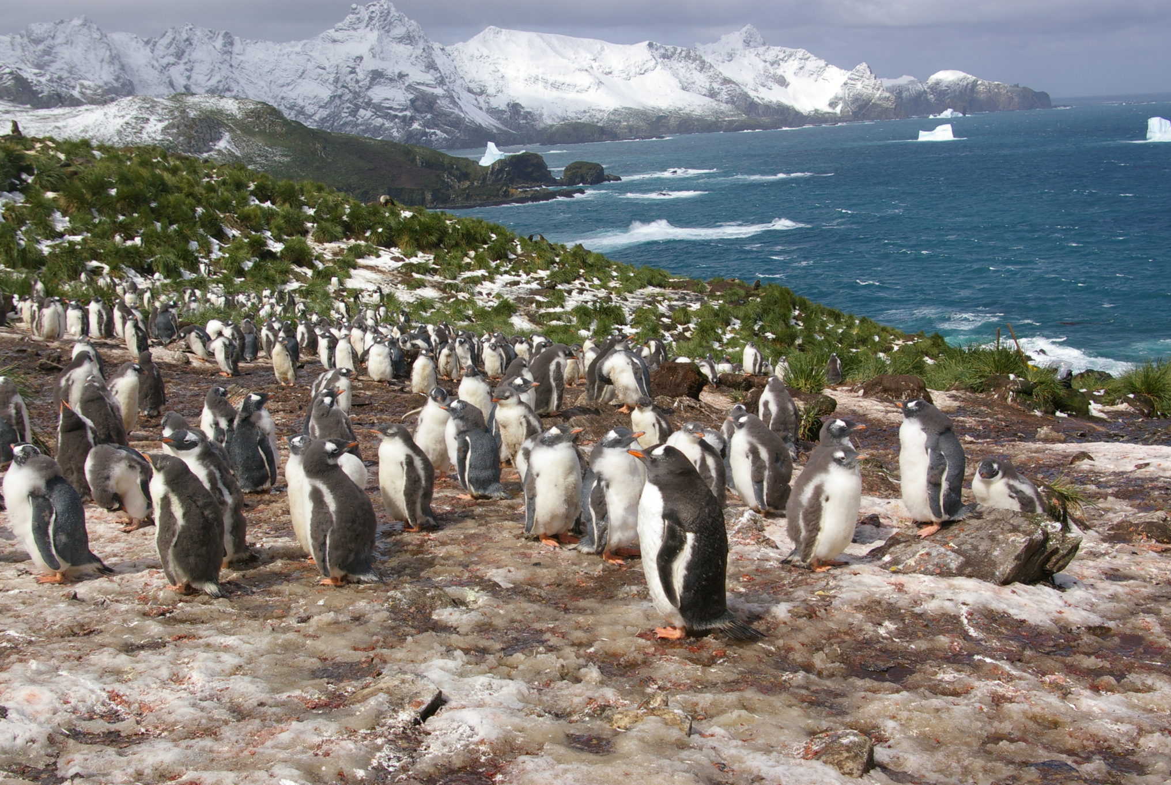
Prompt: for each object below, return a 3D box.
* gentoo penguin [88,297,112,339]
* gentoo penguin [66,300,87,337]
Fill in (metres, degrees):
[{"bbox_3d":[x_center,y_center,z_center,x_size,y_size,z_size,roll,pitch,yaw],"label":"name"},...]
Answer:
[{"bbox_3d":[-7.219,-1.112,19.000,0.280,0.630,0.240,-13,17,-41],"label":"gentoo penguin"},{"bbox_3d":[-8.293,-1.209,20.800,0.320,0.630,0.310,-2,12,3],"label":"gentoo penguin"}]

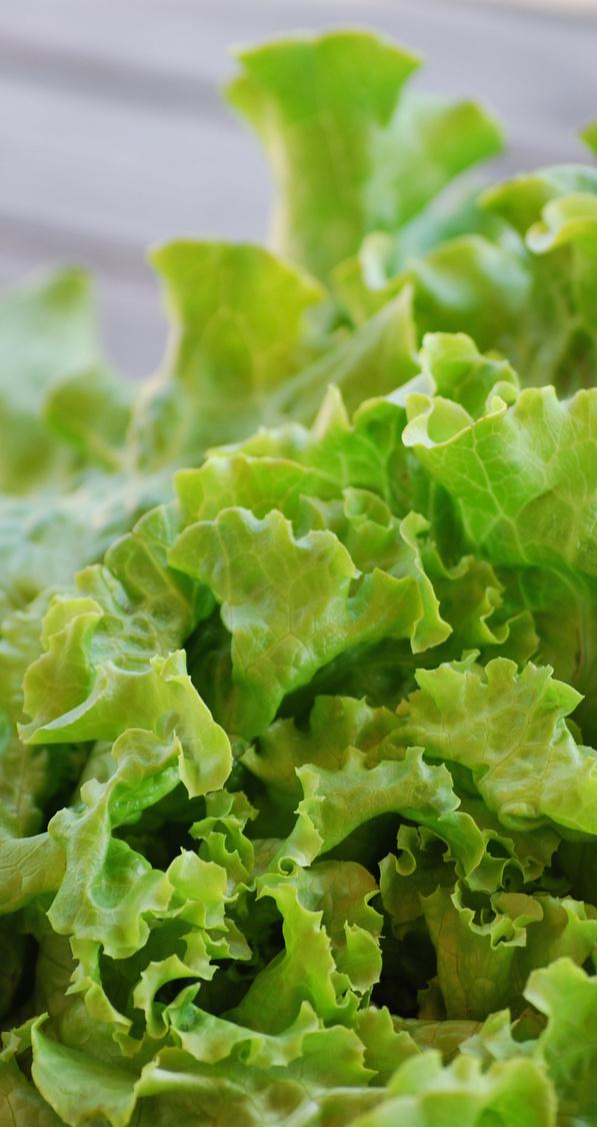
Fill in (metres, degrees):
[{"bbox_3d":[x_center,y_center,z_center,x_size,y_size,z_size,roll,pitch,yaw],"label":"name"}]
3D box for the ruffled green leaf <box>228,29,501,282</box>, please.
[{"bbox_3d":[0.010,-0.058,1.060,0.040,0.038,0.026,0,18,0],"label":"ruffled green leaf"}]

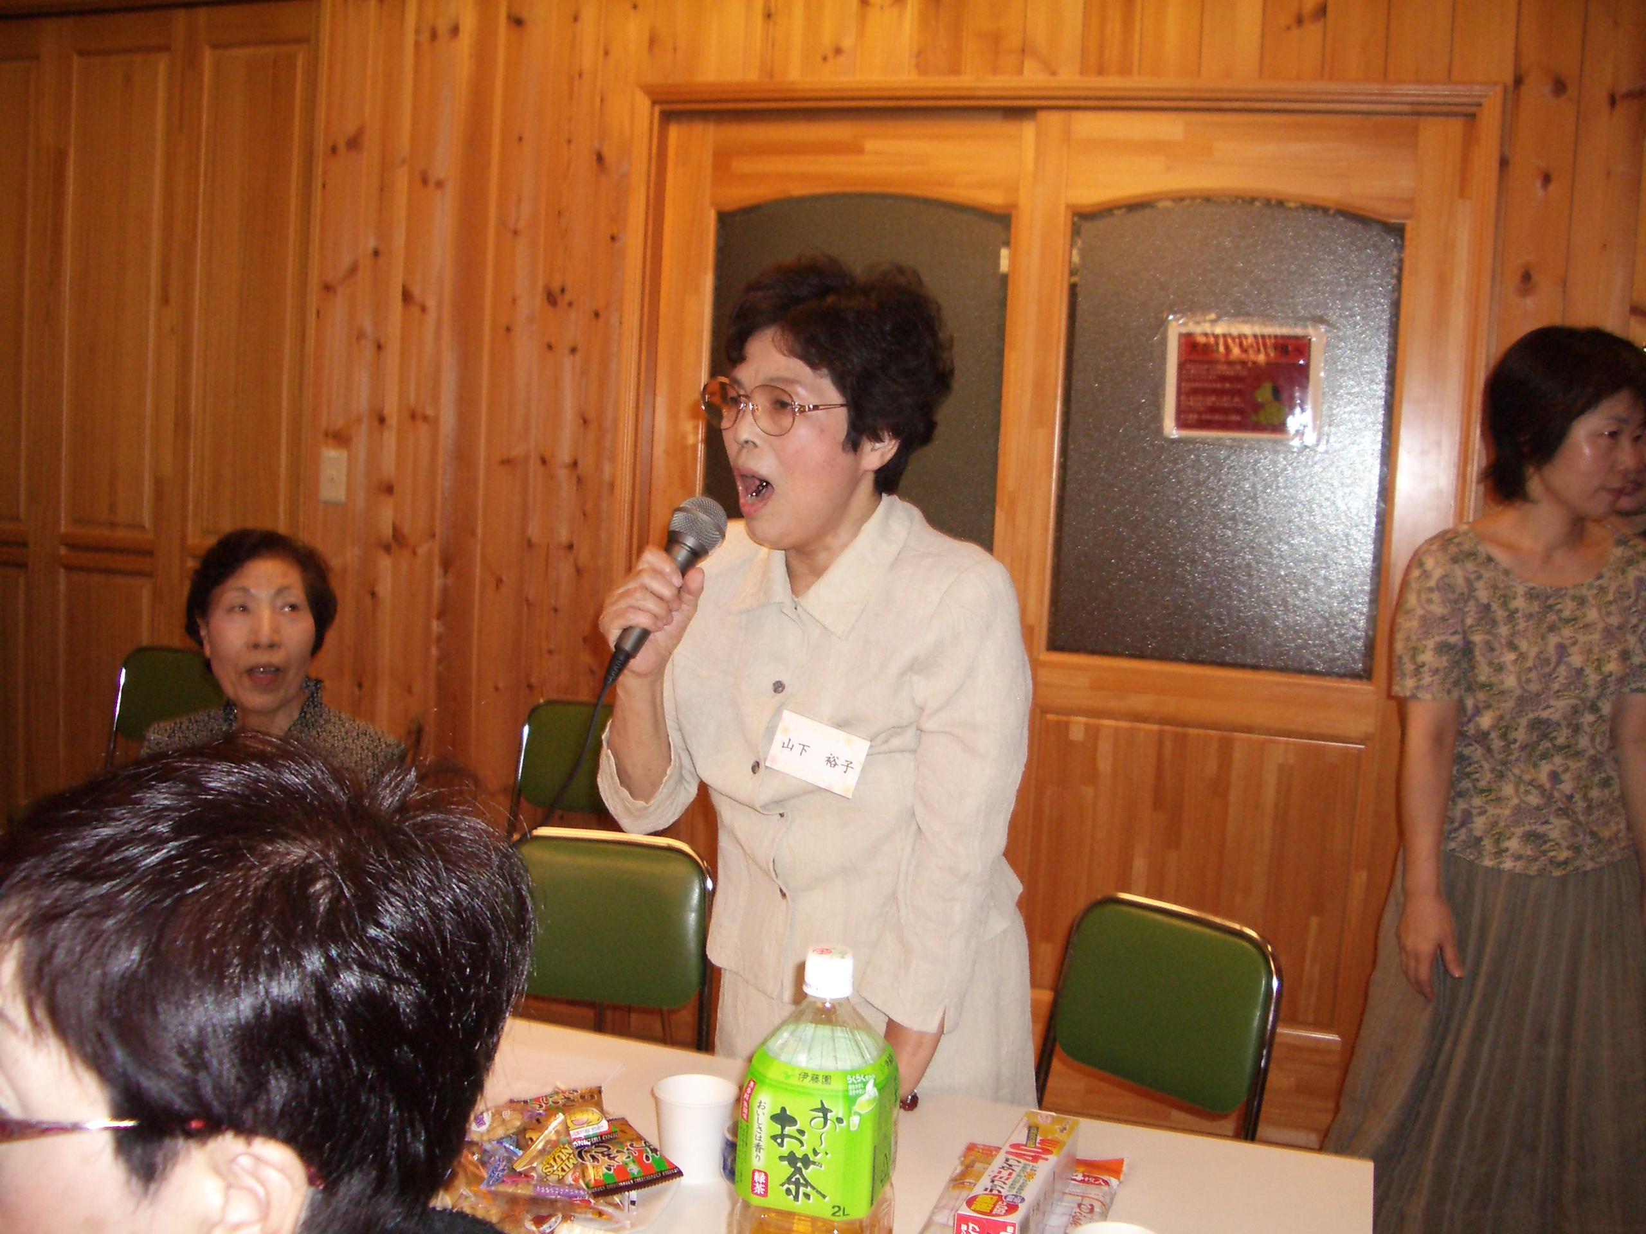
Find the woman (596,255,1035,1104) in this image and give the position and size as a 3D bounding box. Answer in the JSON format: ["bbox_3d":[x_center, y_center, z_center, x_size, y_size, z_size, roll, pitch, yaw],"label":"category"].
[{"bbox_3d":[-0.026,0.396,1.690,0.430,1.495,0.400,6,6,30],"label":"woman"}]

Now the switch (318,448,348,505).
[{"bbox_3d":[-1.090,-0.312,3.695,0.070,0.120,0.012,5,5,16],"label":"switch"}]

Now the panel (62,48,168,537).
[{"bbox_3d":[-1.649,-0.755,3.862,0.280,1.140,0.030,5,5,16],"label":"panel"}]

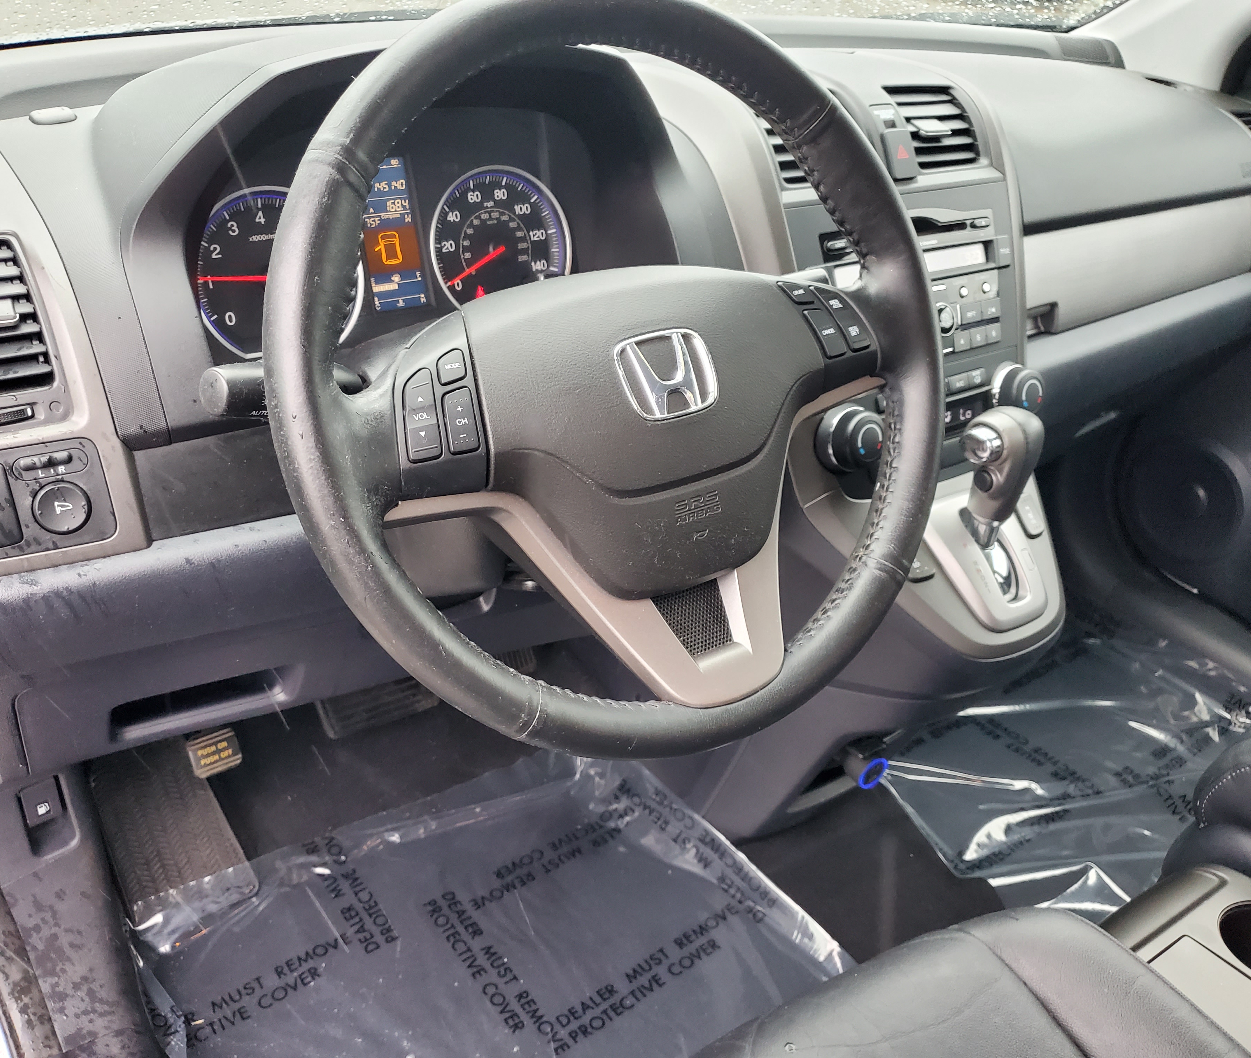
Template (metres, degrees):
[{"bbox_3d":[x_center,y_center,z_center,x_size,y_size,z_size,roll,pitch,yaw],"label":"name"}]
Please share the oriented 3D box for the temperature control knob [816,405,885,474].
[{"bbox_3d":[0.176,-0.068,0.810,0.054,0.054,0.029,-17,14,-29],"label":"temperature control knob"}]

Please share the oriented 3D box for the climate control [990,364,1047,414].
[{"bbox_3d":[0.333,-0.115,0.902,0.053,0.053,0.029,-17,14,-29],"label":"climate control"}]

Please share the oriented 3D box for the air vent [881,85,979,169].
[{"bbox_3d":[0.250,-0.330,0.878,0.080,0.070,0.030,-17,2,-29],"label":"air vent"}]

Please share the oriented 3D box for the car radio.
[{"bbox_3d":[0.226,-0.190,0.855,0.218,0.120,0.035,-17,13,-29],"label":"car radio"}]

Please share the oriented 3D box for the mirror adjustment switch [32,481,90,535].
[{"bbox_3d":[-0.306,-0.013,0.578,0.028,0.028,0.012,-14,15,-25],"label":"mirror adjustment switch"}]

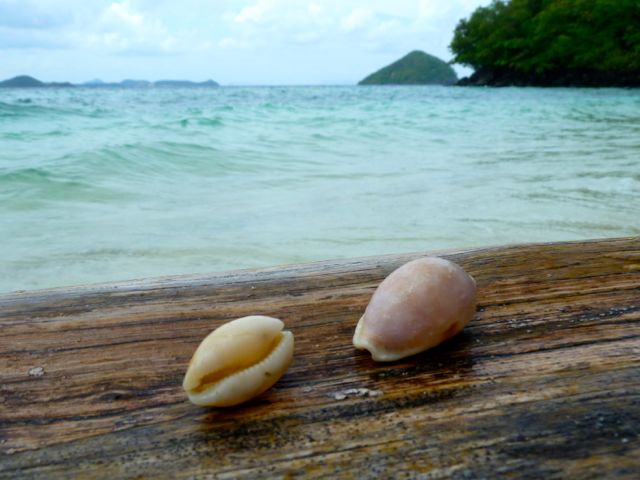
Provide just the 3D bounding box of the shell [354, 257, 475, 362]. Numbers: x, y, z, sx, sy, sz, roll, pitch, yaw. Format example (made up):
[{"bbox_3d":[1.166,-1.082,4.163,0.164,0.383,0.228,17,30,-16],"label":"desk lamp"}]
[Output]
[{"bbox_3d":[0.029,0.020,0.136,0.042,0.024,0.026,-28,28,-34],"label":"shell"}]

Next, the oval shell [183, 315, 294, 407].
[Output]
[{"bbox_3d":[-0.021,0.032,0.124,0.032,0.021,0.018,-27,-5,-31],"label":"oval shell"}]

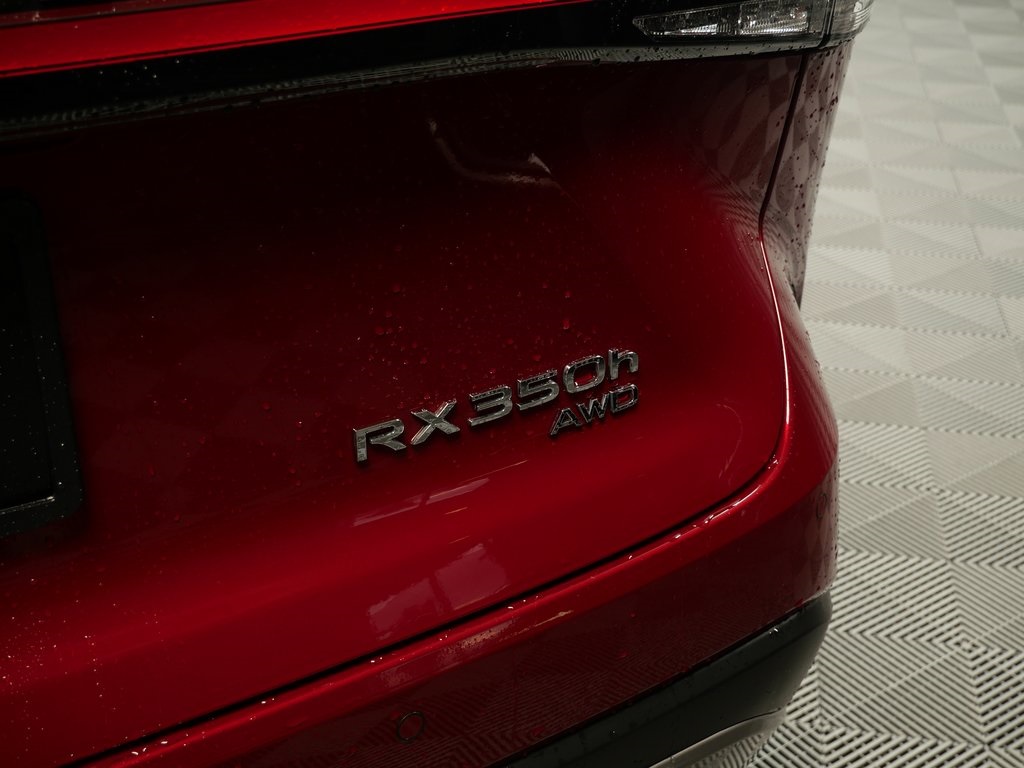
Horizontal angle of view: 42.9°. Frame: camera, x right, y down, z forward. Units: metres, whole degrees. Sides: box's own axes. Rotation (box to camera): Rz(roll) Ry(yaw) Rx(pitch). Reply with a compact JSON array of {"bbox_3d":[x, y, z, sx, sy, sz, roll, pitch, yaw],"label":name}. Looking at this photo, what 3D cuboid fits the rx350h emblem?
[{"bbox_3d":[-0.003,0.022,0.945,0.240,0.052,0.012,-18,24,-28],"label":"rx350h emblem"}]

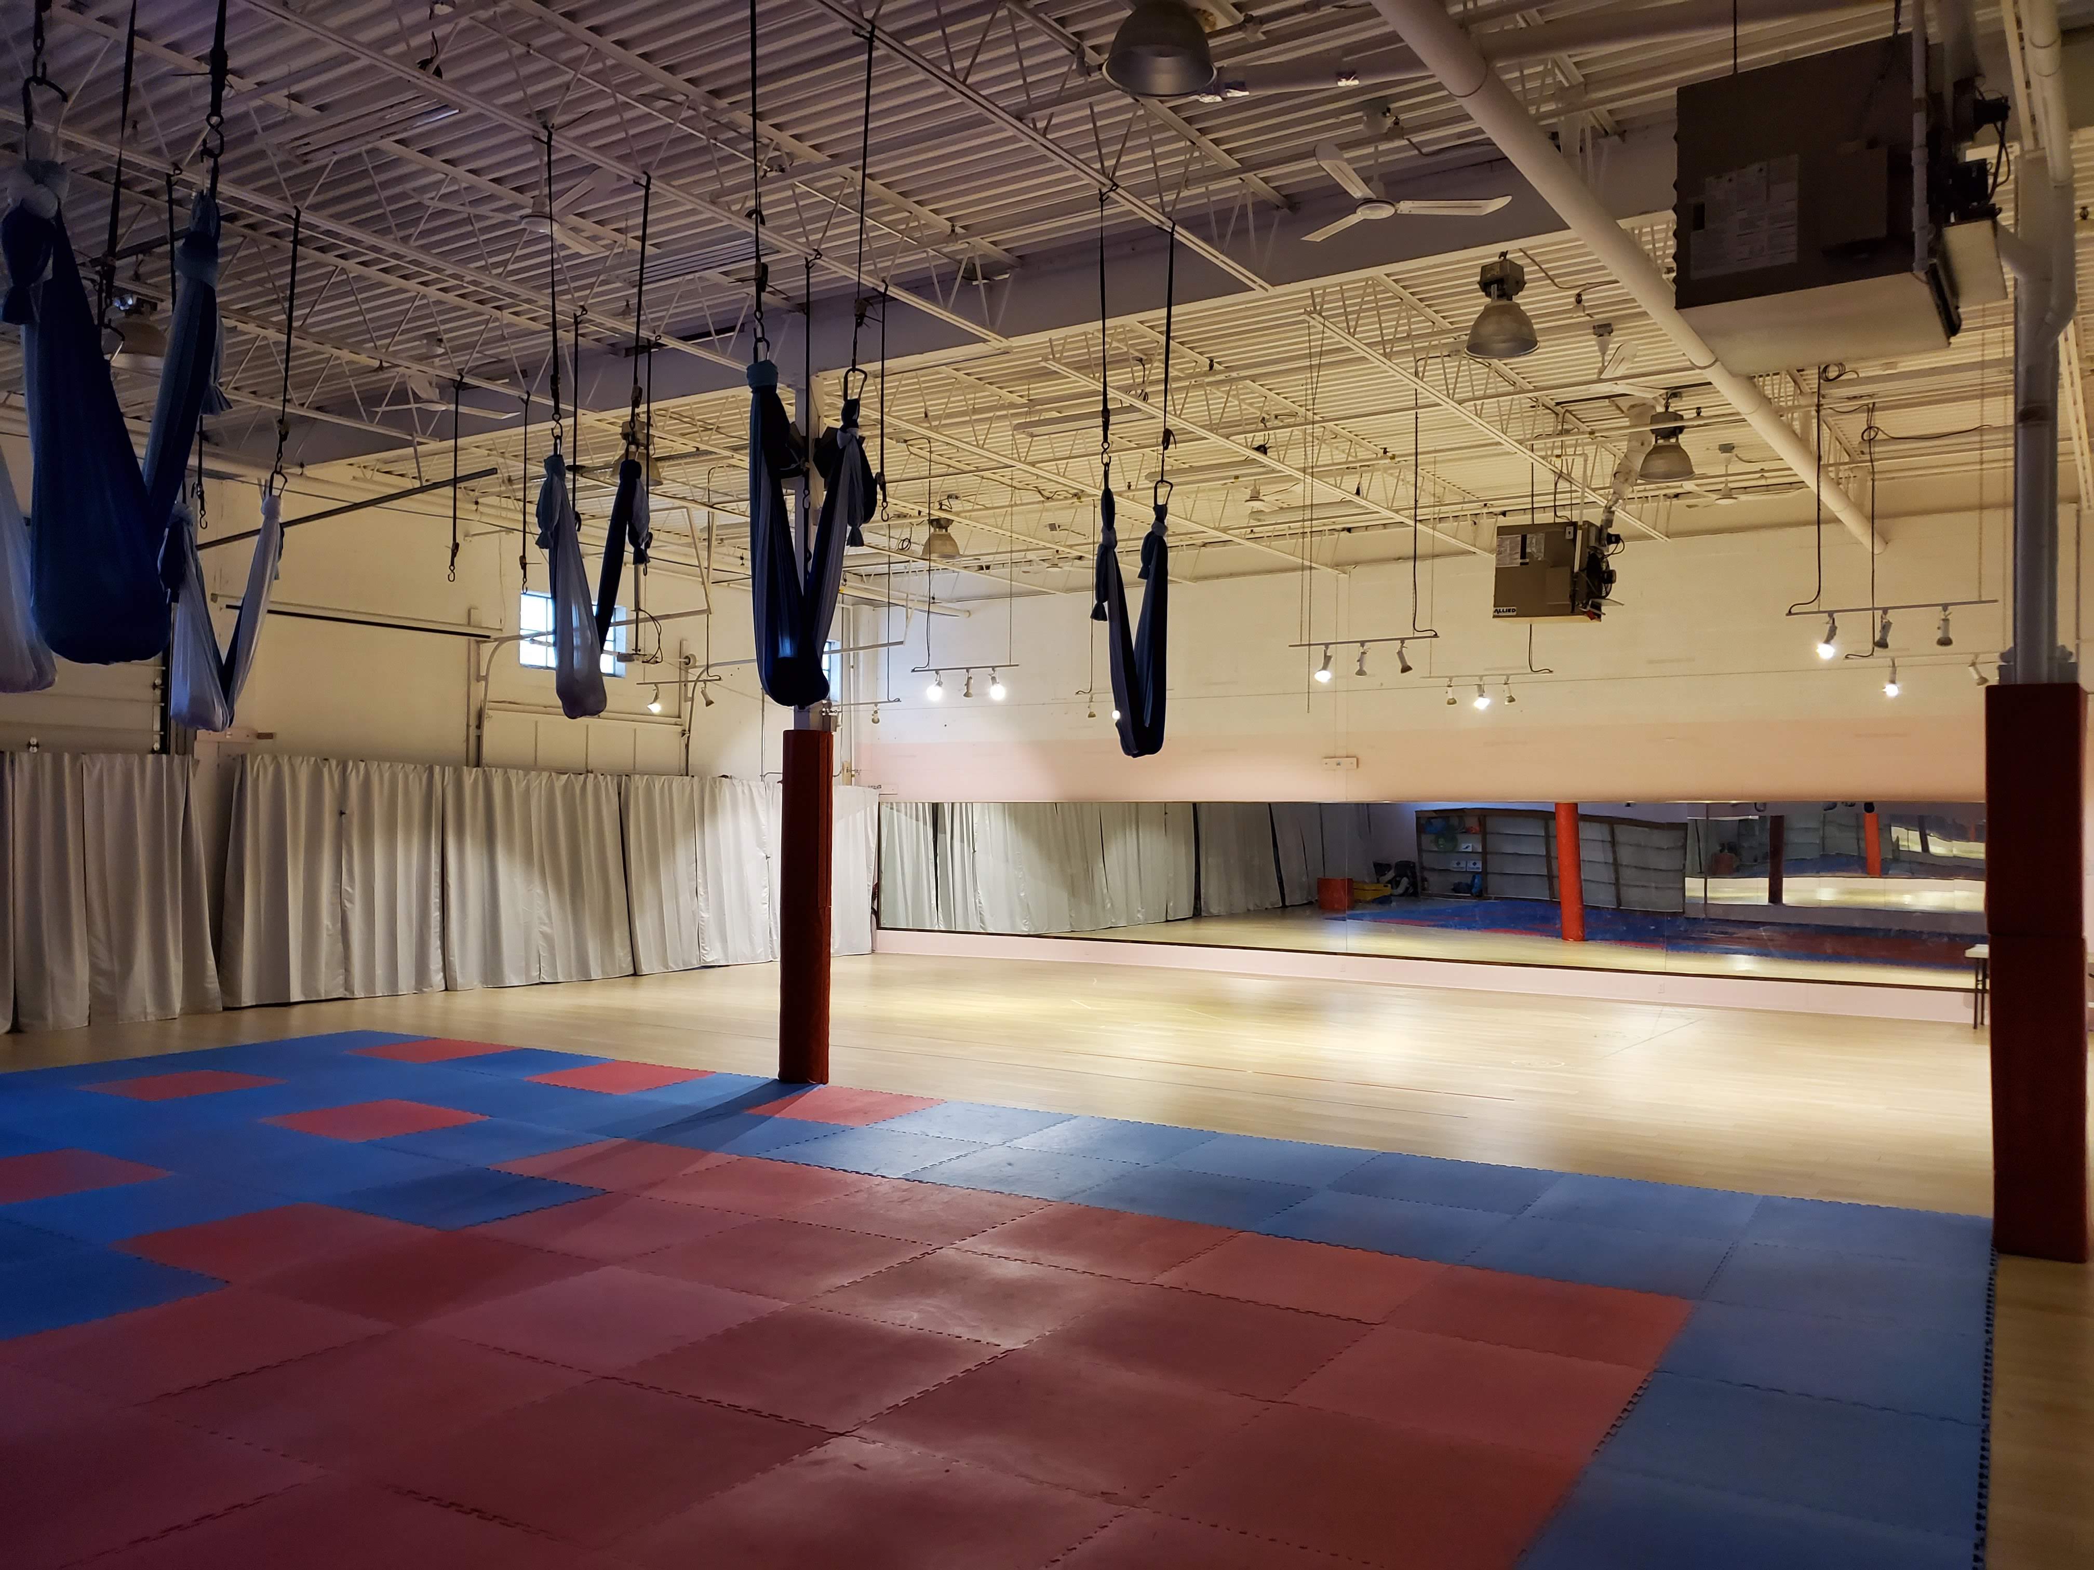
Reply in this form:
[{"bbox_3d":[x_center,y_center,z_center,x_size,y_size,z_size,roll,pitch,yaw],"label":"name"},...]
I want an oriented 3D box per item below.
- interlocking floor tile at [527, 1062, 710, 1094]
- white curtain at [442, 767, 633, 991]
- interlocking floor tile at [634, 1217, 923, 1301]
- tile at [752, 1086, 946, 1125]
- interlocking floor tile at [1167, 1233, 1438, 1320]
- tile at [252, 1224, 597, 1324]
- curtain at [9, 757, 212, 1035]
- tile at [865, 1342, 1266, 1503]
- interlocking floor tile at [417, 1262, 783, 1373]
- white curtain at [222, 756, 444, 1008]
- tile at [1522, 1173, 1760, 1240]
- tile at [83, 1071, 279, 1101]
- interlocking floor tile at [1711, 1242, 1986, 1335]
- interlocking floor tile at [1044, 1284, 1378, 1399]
[{"bbox_3d":[-3.097,2.148,11.459,1.000,0.025,1.000,0,-2,30],"label":"interlocking floor tile"},{"bbox_3d":[-6.015,1.089,18.842,0.150,2.496,2.500,-1,-2,38],"label":"white curtain"},{"bbox_3d":[-1.137,2.041,6.782,1.000,0.025,1.000,0,-2,31],"label":"interlocking floor tile"},{"bbox_3d":[-1.342,2.150,10.419,1.000,0.030,1.000,0,-2,30],"label":"tile"},{"bbox_3d":[1.095,2.067,6.619,1.000,0.030,1.000,0,-2,30],"label":"interlocking floor tile"},{"bbox_3d":[-2.514,2.007,6.432,1.000,0.025,1.000,0,-2,30],"label":"tile"},{"bbox_3d":[-8.460,0.929,14.442,0.160,2.446,1.802,0,-2,33],"label":"curtain"},{"bbox_3d":[0.059,2.001,4.931,1.000,0.025,1.000,0,-2,31],"label":"tile"},{"bbox_3d":[-1.622,1.976,5.826,0.987,0.030,0.987,0,-2,31],"label":"interlocking floor tile"},{"bbox_3d":[-7.274,1.000,16.274,0.160,2.446,2.469,0,-2,33],"label":"white curtain"},{"bbox_3d":[2.981,2.128,7.882,1.000,0.025,1.000,0,-2,31],"label":"tile"},{"bbox_3d":[-5.914,2.103,10.842,1.000,0.025,1.000,0,-2,31],"label":"tile"},{"bbox_3d":[3.318,2.092,6.510,1.000,0.025,1.000,0,-2,30],"label":"interlocking floor tile"},{"bbox_3d":[0.587,2.032,5.780,1.000,0.025,1.000,0,-2,30],"label":"interlocking floor tile"}]

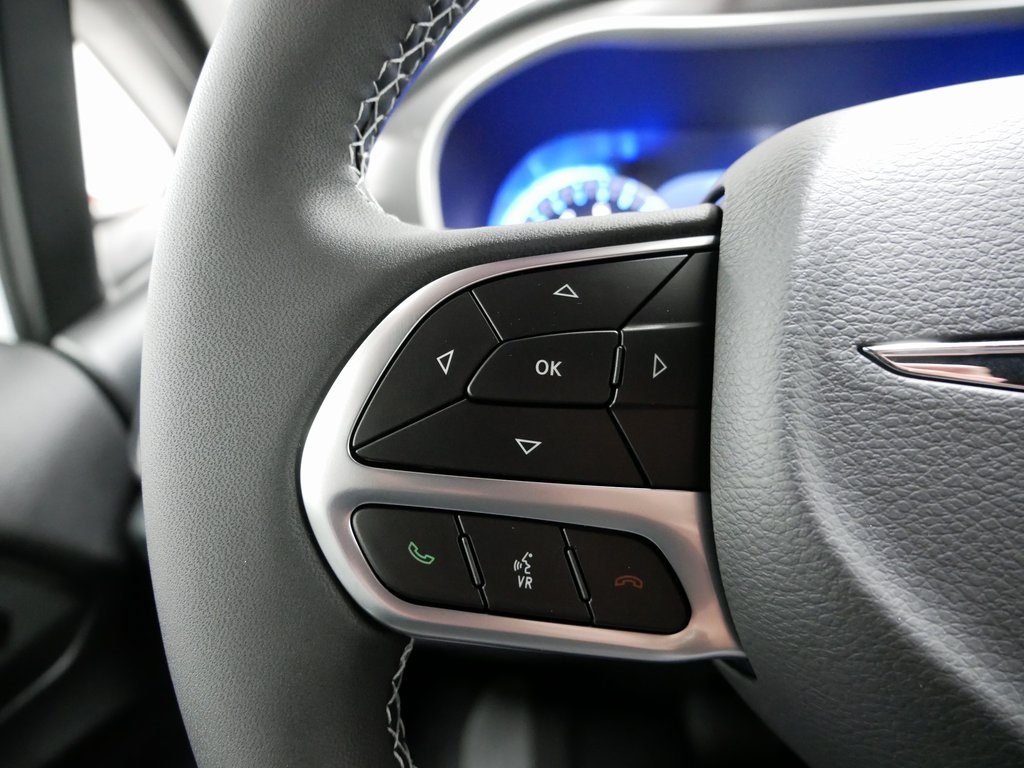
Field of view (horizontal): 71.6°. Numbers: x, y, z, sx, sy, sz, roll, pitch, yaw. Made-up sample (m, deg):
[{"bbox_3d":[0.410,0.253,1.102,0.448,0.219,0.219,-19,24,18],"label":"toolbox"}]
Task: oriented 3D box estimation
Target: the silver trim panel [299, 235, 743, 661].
[{"bbox_3d":[0.002,0.013,0.141,0.086,0.083,0.020,0,-2,-3],"label":"silver trim panel"}]

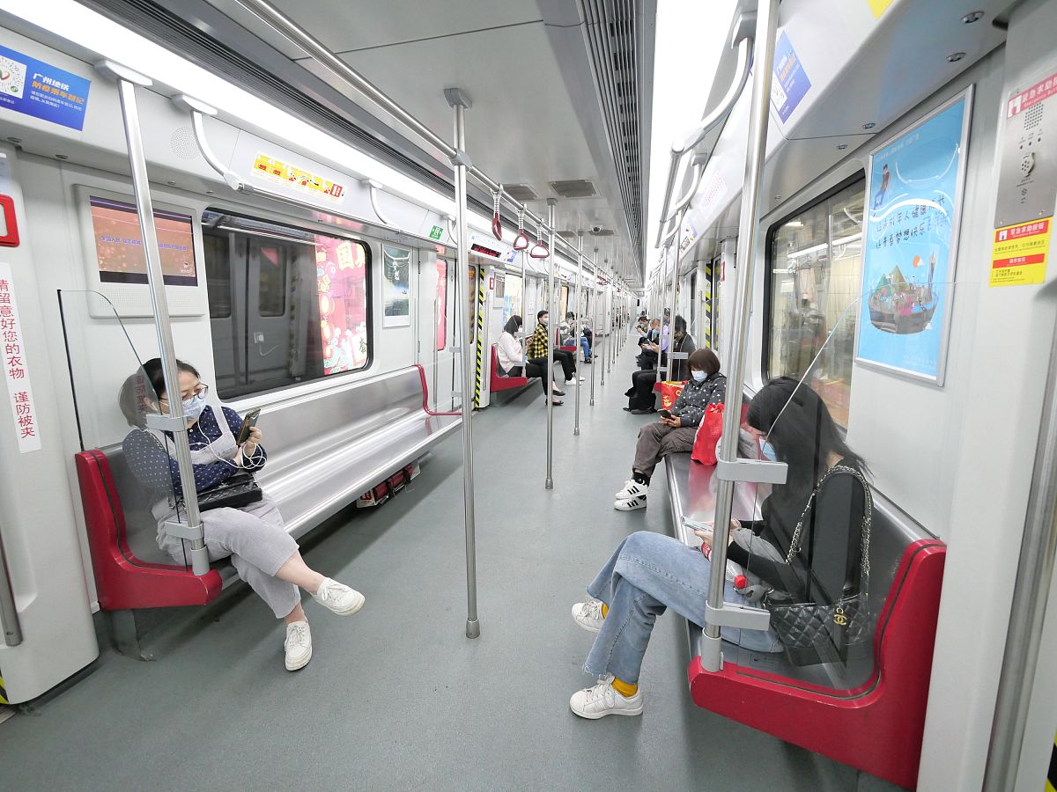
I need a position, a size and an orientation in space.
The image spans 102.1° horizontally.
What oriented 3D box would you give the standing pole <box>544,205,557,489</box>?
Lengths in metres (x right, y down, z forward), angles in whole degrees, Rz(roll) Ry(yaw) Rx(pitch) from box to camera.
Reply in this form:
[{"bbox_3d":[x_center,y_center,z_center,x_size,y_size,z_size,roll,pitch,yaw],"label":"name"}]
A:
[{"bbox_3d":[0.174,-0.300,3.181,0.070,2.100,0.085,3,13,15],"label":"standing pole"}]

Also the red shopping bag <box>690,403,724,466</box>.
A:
[{"bbox_3d":[1.133,0.233,2.706,0.170,0.370,0.250,1,12,5],"label":"red shopping bag"}]

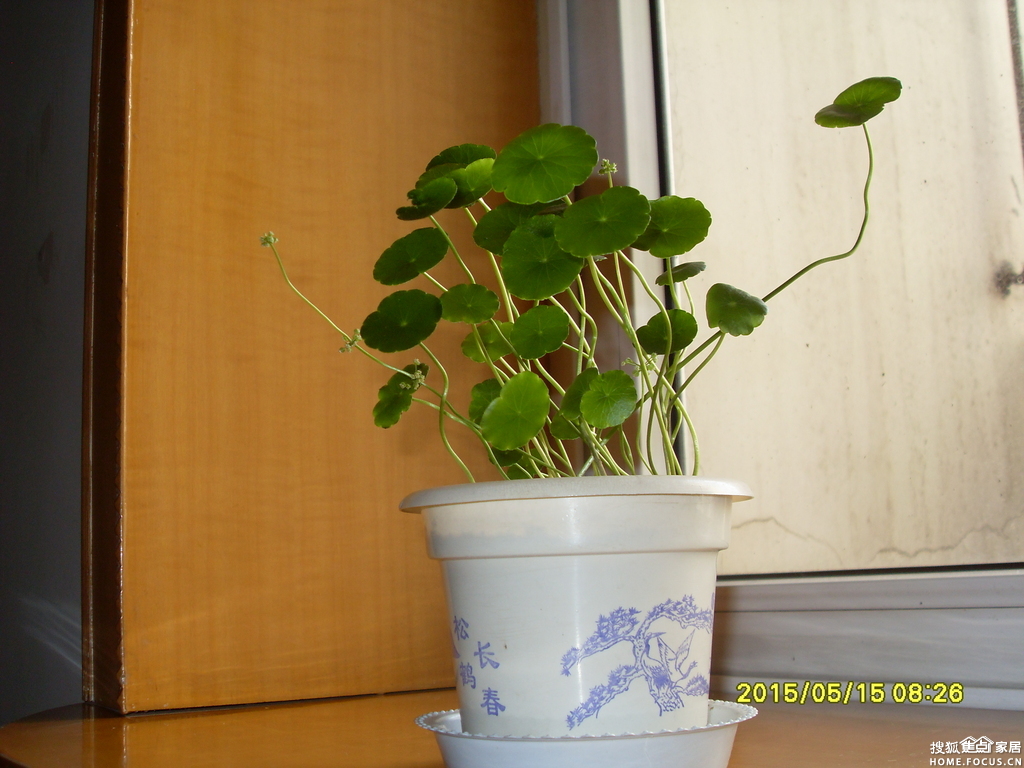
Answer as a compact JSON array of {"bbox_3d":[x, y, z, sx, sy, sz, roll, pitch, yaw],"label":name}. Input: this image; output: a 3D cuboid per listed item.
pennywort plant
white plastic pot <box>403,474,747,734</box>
[{"bbox_3d":[0.040,-0.044,0.662,0.340,0.230,0.200,-2,-8,0],"label":"pennywort plant"},{"bbox_3d":[0.035,0.120,0.640,0.178,0.136,0.178,-2,-8,0],"label":"white plastic pot"}]

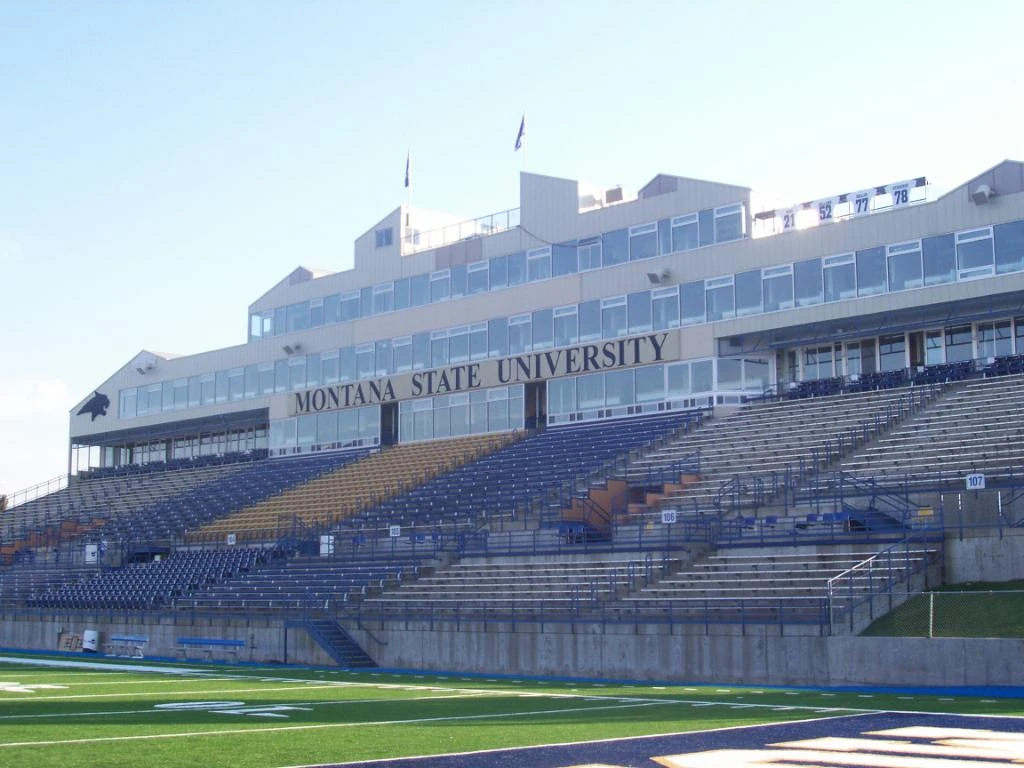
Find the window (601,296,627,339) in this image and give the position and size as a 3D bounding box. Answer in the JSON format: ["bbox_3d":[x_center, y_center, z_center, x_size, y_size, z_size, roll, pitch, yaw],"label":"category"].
[{"bbox_3d":[4.882,-3.196,74.851,0.100,1.934,1.697,8,-11,-44],"label":"window"}]

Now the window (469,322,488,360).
[{"bbox_3d":[-1.720,-2.222,81.695,0.150,1.980,1.409,7,-10,-44],"label":"window"}]

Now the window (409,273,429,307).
[{"bbox_3d":[-5.006,-5.057,85.432,0.150,1.720,1.661,7,-10,-44],"label":"window"}]

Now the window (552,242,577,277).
[{"bbox_3d":[2.423,-5.702,71.439,0.100,1.531,1.600,8,-11,-44],"label":"window"}]

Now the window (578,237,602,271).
[{"bbox_3d":[3.835,-6.391,76.679,0.100,1.700,1.590,8,-11,-44],"label":"window"}]

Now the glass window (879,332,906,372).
[{"bbox_3d":[16.826,-1.323,69.221,0.120,1.669,1.393,8,-11,-44],"label":"glass window"}]

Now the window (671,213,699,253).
[{"bbox_3d":[7.996,-6.938,72.341,0.150,1.700,1.660,7,-11,-44],"label":"window"}]

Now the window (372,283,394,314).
[{"bbox_3d":[-7.180,-4.774,88.065,0.120,1.716,1.859,8,-11,-44],"label":"window"}]

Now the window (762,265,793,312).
[{"bbox_3d":[10.636,-3.806,62.582,0.100,1.824,1.548,8,-11,-44],"label":"window"}]

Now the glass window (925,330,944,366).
[{"bbox_3d":[16.684,-1.322,61.811,0.100,1.571,0.854,8,-11,-44],"label":"glass window"}]

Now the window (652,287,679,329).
[{"bbox_3d":[6.565,-3.214,66.767,0.100,1.786,1.480,8,-11,-44],"label":"window"}]

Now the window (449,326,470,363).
[{"bbox_3d":[-2.760,-2.028,82.580,0.100,1.923,1.623,8,-11,-44],"label":"window"}]

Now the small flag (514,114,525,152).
[{"bbox_3d":[0.391,-13.070,81.800,0.550,1.850,0.350,0,-8,0],"label":"small flag"}]

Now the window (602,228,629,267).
[{"bbox_3d":[4.981,-6.555,75.528,0.100,1.700,1.672,8,-11,-44],"label":"window"}]

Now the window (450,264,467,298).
[{"bbox_3d":[-2.809,-5.407,83.104,0.100,1.679,1.336,8,-11,-44],"label":"window"}]

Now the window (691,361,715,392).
[{"bbox_3d":[8.613,-0.301,70.819,0.150,1.390,1.300,7,-11,-44],"label":"window"}]

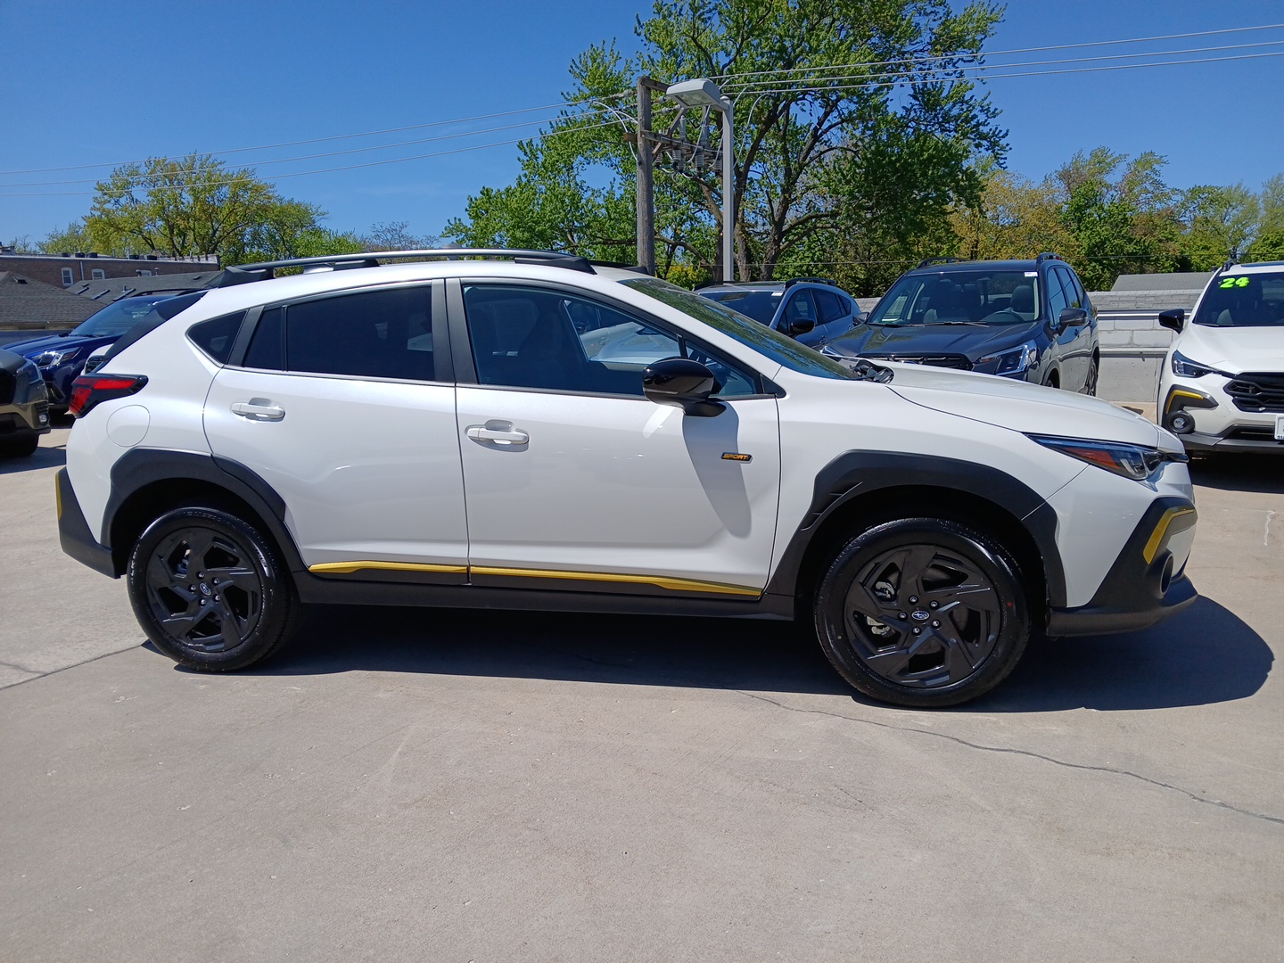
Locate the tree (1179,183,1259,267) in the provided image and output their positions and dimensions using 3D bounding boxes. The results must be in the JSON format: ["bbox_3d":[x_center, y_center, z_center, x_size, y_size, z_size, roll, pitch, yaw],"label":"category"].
[{"bbox_3d":[31.016,-11.791,52.374,5.200,8.482,5.000,5,13,30],"label":"tree"}]

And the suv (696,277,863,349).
[{"bbox_3d":[1.250,-1.522,11.258,1.840,1.600,4.480,6,13,33],"label":"suv"}]

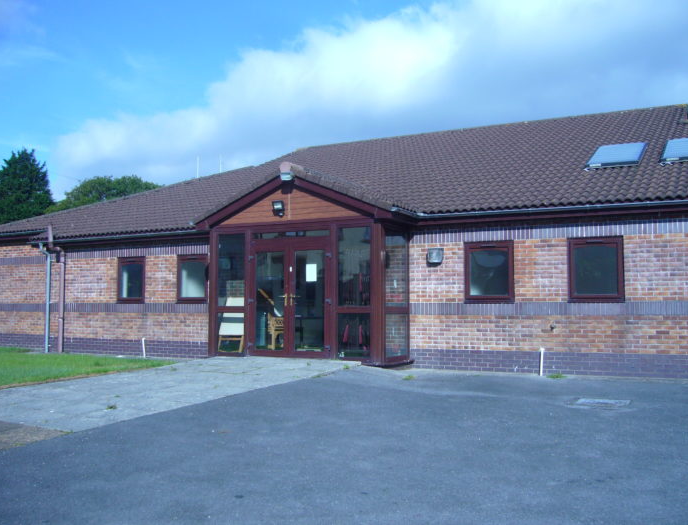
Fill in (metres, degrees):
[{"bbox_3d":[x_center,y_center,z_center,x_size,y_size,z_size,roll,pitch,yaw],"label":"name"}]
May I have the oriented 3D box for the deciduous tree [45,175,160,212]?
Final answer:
[{"bbox_3d":[-13.364,-0.582,39.715,7.800,8.800,7.500,-2,-4,24],"label":"deciduous tree"}]

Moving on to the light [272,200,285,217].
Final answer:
[{"bbox_3d":[-1.170,-0.957,12.679,0.190,0.280,0.150,-2,-4,24],"label":"light"}]

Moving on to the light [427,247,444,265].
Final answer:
[{"bbox_3d":[1.653,-0.134,12.832,0.250,0.270,0.140,-2,-4,24],"label":"light"}]

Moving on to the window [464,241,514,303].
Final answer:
[{"bbox_3d":[2.571,0.190,12.498,0.890,1.080,0.100,-2,-4,24],"label":"window"}]

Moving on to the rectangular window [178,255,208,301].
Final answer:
[{"bbox_3d":[-3.367,0.385,15.852,0.890,1.090,0.100,-2,-4,24],"label":"rectangular window"}]

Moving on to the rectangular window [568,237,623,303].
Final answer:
[{"bbox_3d":[4.187,0.132,11.768,0.890,1.090,0.100,-2,-4,24],"label":"rectangular window"}]

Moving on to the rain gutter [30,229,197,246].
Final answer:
[{"bbox_3d":[-5.144,-0.538,15.434,4.870,0.110,0.130,-2,-4,24],"label":"rain gutter"}]

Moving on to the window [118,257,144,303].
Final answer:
[{"bbox_3d":[-4.952,0.427,16.570,0.870,1.090,0.100,-2,-4,24],"label":"window"}]

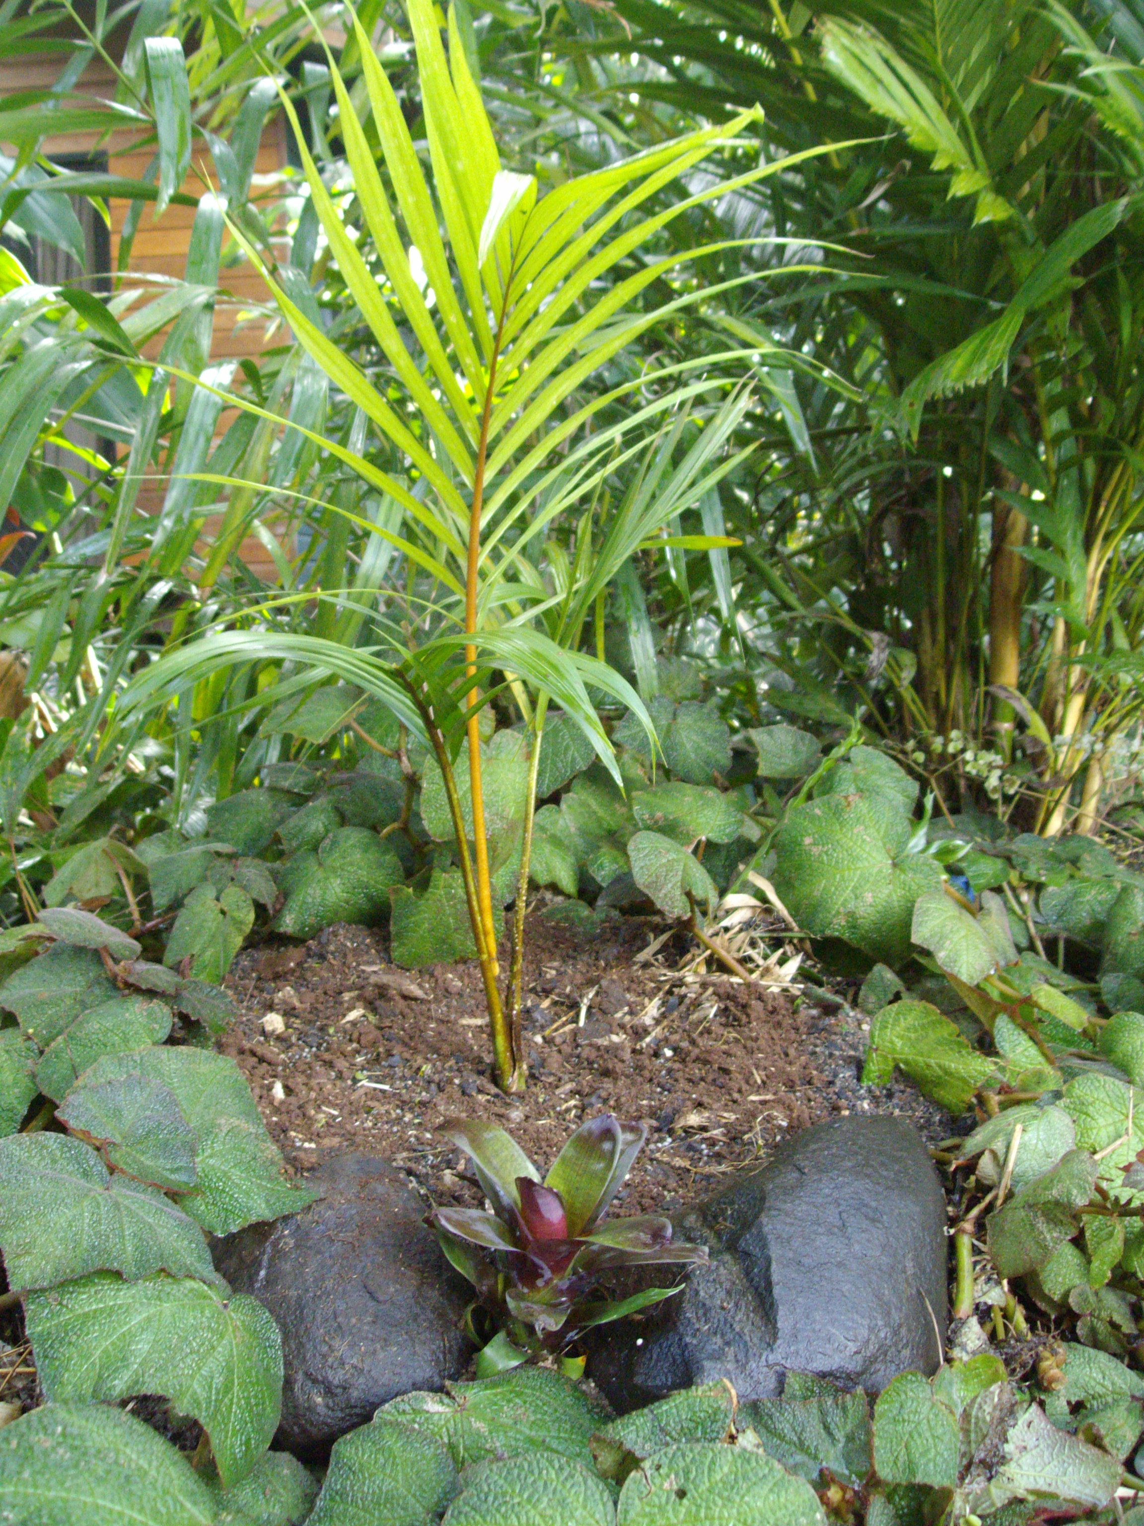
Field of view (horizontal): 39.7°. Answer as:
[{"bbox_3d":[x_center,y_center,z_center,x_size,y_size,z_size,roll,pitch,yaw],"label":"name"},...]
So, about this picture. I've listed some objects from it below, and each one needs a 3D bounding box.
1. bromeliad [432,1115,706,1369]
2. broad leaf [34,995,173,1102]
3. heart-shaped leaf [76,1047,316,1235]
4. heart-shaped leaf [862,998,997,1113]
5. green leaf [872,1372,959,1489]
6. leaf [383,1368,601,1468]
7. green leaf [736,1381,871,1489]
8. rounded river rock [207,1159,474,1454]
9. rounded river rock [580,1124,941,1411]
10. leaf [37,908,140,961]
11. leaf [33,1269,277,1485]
[{"bbox_3d":[-0.004,0.408,1.360,0.230,0.192,0.221,0,16,0],"label":"bromeliad"},{"bbox_3d":[-0.464,0.286,1.579,0.141,0.030,0.087,-34,53,-30],"label":"broad leaf"},{"bbox_3d":[-0.325,0.334,1.407,0.227,0.045,0.153,27,40,9],"label":"heart-shaped leaf"},{"bbox_3d":[0.373,0.318,1.676,0.141,0.040,0.114,30,64,25],"label":"heart-shaped leaf"},{"bbox_3d":[0.257,0.500,1.185,0.069,0.086,0.025,17,-22,7],"label":"green leaf"},{"bbox_3d":[-0.059,0.489,1.177,0.164,0.035,0.088,5,38,6],"label":"leaf"},{"bbox_3d":[0.185,0.506,1.210,0.102,0.030,0.088,38,63,23],"label":"green leaf"},{"bbox_3d":[-0.197,0.456,1.360,0.213,0.199,0.275,0,16,0],"label":"rounded river rock"},{"bbox_3d":[0.170,0.438,1.410,0.304,0.219,0.276,0,16,0],"label":"rounded river rock"},{"bbox_3d":[-0.530,0.192,1.745,0.161,0.025,0.062,19,33,32],"label":"leaf"},{"bbox_3d":[-0.310,0.462,1.209,0.162,0.060,0.206,-27,62,-23],"label":"leaf"}]

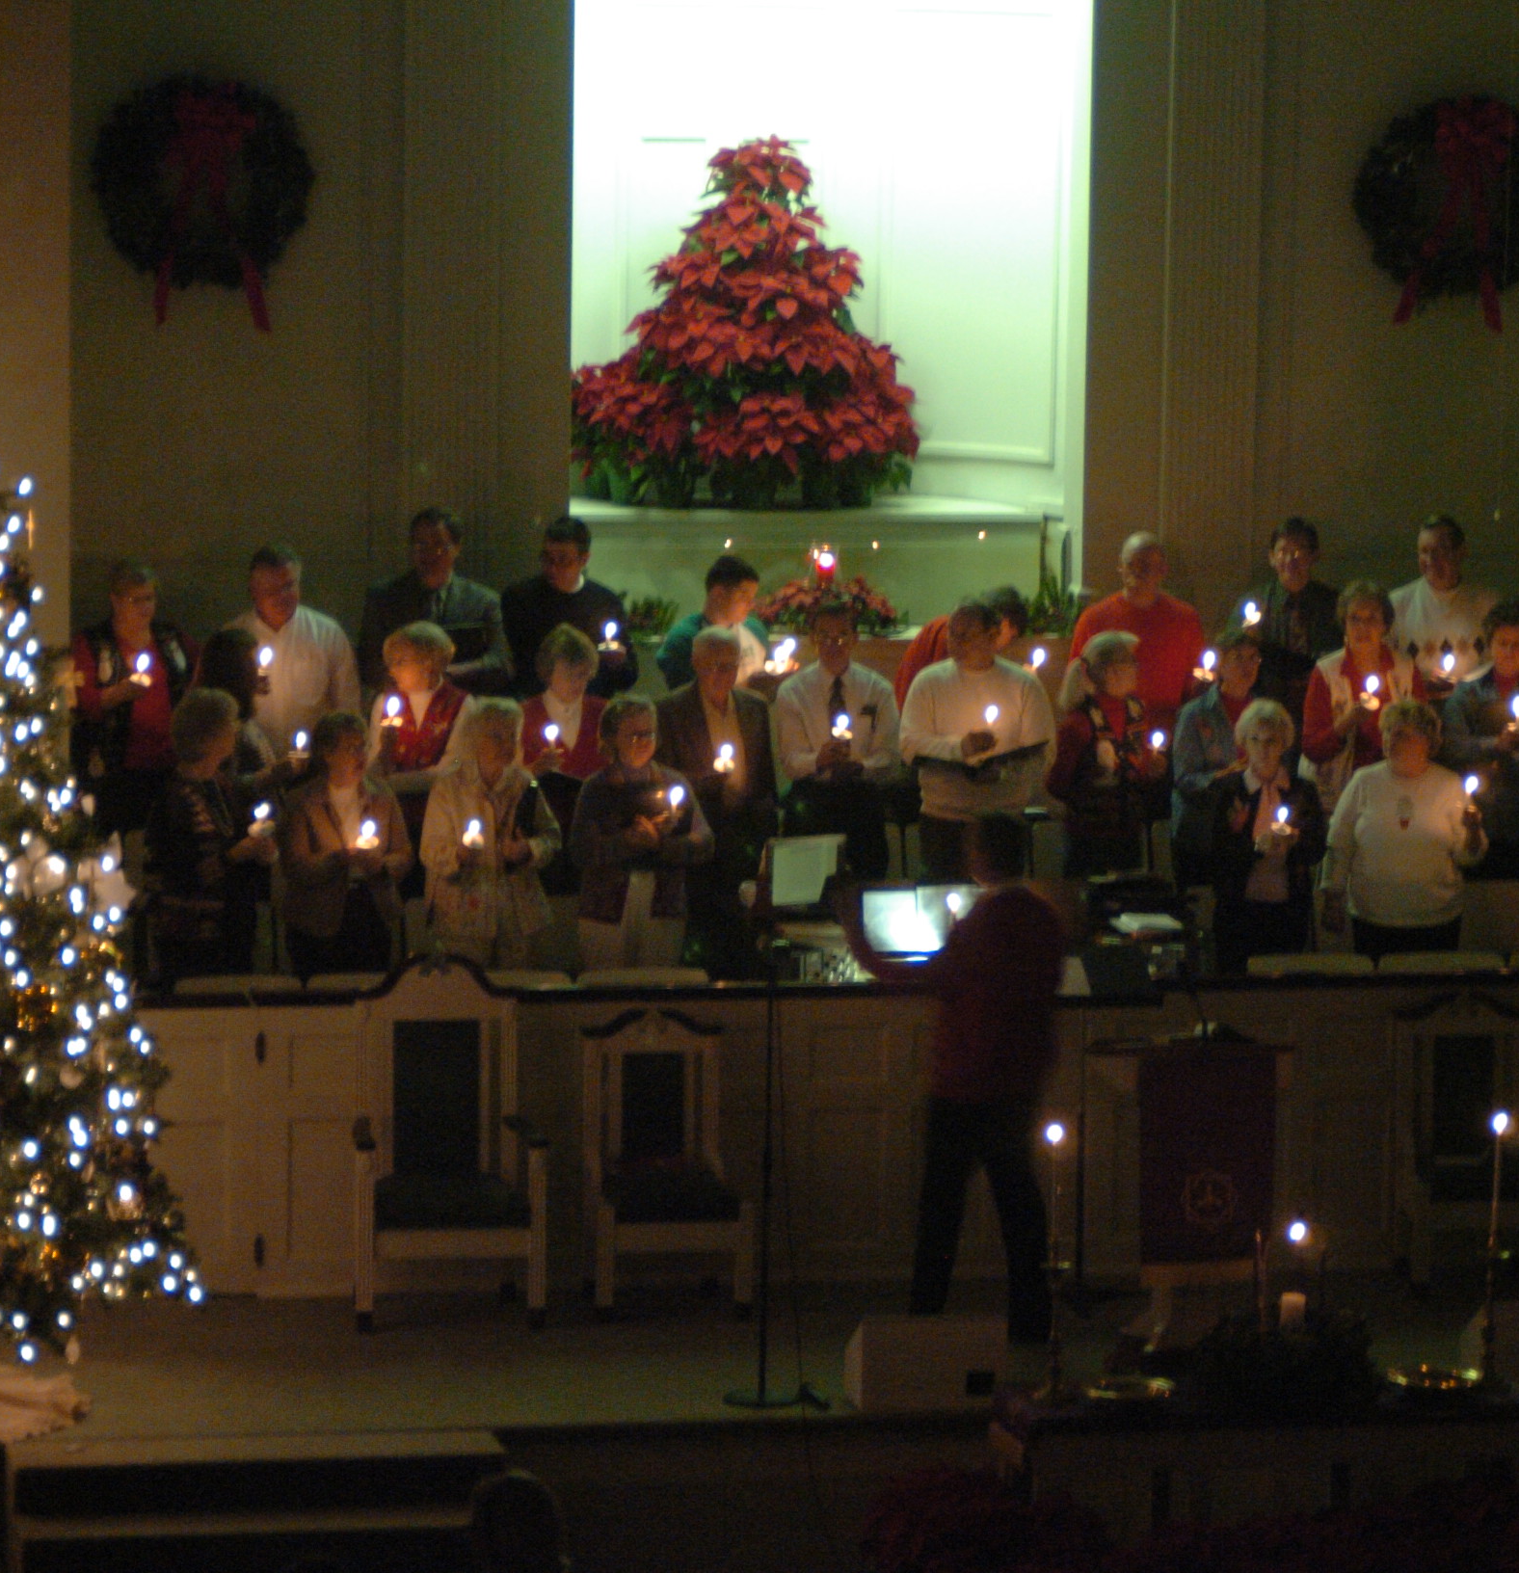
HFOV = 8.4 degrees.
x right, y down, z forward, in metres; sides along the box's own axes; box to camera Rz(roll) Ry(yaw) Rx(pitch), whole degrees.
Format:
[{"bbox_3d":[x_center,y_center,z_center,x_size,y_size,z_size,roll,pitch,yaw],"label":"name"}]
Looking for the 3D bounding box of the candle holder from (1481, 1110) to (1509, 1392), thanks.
[{"bbox_3d":[2.328,1.464,32.700,0.080,0.860,0.080,0,7,-13],"label":"candle holder"}]

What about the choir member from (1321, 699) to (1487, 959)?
[{"bbox_3d":[2.265,0.488,36.637,0.590,1.610,0.440,1,7,-2],"label":"choir member"}]

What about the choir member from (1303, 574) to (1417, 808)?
[{"bbox_3d":[2.198,0.078,38.195,0.480,1.650,0.430,2,7,5],"label":"choir member"}]

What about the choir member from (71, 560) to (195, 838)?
[{"bbox_3d":[-2.240,0.022,36.883,0.460,1.660,0.420,-1,7,-14],"label":"choir member"}]

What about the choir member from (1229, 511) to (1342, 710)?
[{"bbox_3d":[1.957,-0.135,38.999,0.480,1.730,0.420,1,7,-2],"label":"choir member"}]

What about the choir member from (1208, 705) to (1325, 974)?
[{"bbox_3d":[1.756,0.483,36.206,0.430,1.580,0.400,0,7,-3],"label":"choir member"}]

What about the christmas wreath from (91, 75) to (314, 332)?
[{"bbox_3d":[-2.018,-2.111,37.410,0.790,0.900,0.200,-1,7,-15],"label":"christmas wreath"}]

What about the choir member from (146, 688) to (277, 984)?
[{"bbox_3d":[-1.888,0.478,35.364,0.430,1.620,0.390,-5,9,-42],"label":"choir member"}]

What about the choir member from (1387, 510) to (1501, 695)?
[{"bbox_3d":[2.514,-0.136,38.243,0.500,1.760,0.420,1,7,3],"label":"choir member"}]

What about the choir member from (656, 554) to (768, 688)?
[{"bbox_3d":[-0.136,-0.004,38.698,0.500,1.700,0.430,-2,7,-22],"label":"choir member"}]

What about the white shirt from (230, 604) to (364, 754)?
[{"bbox_3d":[-1.674,-0.319,37.013,0.520,0.660,0.330,1,7,0],"label":"white shirt"}]

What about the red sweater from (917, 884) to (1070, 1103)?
[{"bbox_3d":[0.789,0.698,34.900,0.520,0.720,0.360,1,7,-2],"label":"red sweater"}]

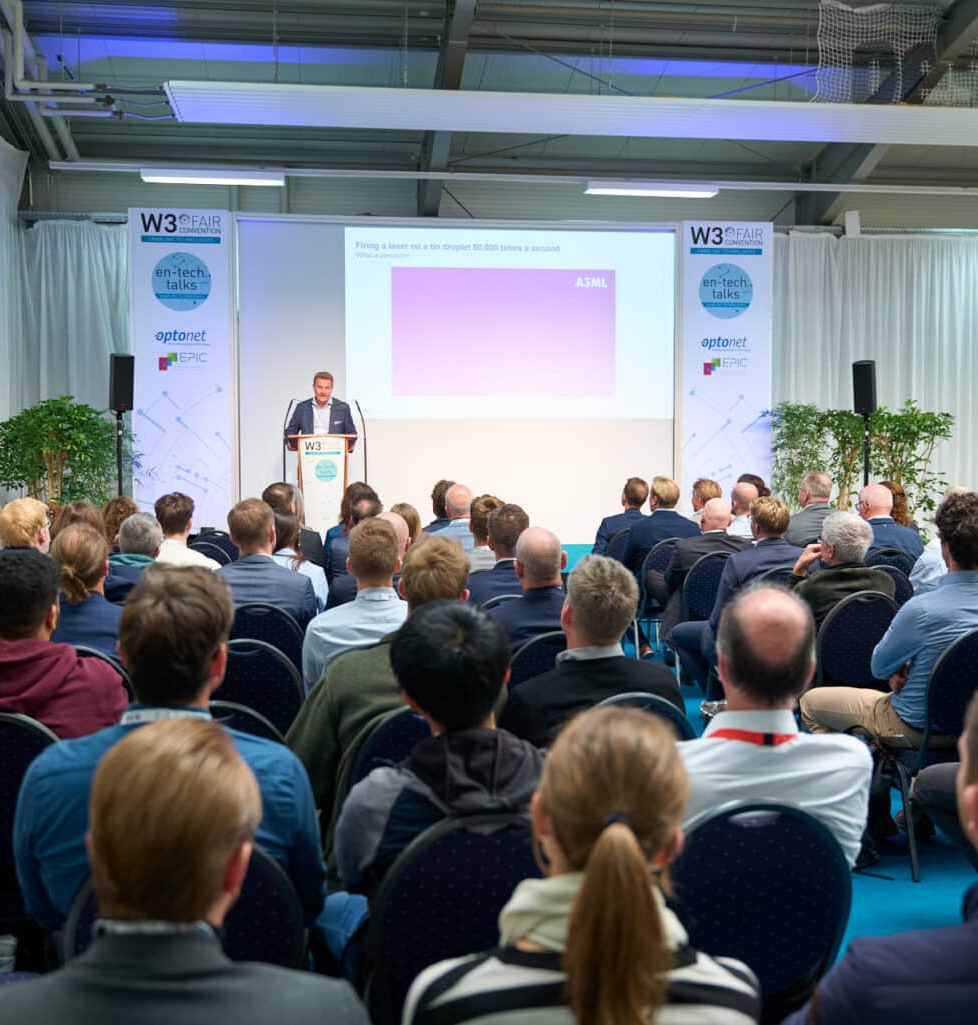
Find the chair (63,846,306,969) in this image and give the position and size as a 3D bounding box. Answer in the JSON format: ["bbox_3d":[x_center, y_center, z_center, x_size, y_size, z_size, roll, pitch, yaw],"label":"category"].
[{"bbox_3d":[-0.573,1.003,2.572,0.450,0.920,0.560,0,3,-6],"label":"chair"}]

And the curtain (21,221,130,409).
[{"bbox_3d":[-4.401,-1.201,13.955,1.400,3.900,0.200,0,3,-7],"label":"curtain"}]

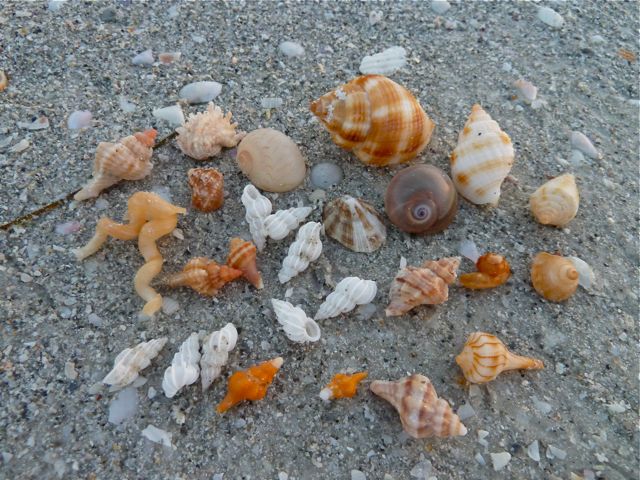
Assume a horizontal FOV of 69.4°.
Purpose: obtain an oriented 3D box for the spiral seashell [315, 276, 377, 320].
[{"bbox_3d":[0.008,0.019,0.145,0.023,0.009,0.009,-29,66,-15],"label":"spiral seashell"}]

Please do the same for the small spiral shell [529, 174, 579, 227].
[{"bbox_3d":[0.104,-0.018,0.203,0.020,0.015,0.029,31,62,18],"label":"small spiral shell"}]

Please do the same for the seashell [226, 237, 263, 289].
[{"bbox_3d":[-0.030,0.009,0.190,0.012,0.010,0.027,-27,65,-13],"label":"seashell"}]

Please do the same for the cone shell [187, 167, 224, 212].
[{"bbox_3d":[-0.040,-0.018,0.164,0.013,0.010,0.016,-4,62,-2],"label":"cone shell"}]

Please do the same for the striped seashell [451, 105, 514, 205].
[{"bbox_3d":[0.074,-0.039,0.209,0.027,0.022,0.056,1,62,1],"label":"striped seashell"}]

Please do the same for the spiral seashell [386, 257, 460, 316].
[{"bbox_3d":[0.033,0.014,0.145,0.031,0.013,0.016,-33,67,-16],"label":"spiral seashell"}]

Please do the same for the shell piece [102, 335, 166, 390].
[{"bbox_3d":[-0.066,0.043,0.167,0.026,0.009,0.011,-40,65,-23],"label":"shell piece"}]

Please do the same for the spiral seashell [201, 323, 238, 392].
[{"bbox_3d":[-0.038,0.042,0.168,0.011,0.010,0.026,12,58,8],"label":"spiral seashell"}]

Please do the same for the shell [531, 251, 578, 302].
[{"bbox_3d":[0.095,0.015,0.188,0.019,0.015,0.019,-15,62,-8],"label":"shell"}]

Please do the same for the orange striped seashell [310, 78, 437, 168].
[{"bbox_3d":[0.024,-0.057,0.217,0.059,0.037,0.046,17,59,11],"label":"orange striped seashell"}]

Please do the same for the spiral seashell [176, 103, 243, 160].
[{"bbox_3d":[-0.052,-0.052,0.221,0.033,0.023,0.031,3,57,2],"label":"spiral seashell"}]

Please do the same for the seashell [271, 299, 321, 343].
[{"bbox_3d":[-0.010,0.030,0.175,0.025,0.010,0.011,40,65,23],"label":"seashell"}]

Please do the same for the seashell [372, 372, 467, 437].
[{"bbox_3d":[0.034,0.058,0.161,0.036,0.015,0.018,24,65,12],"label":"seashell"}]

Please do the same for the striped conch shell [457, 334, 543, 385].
[{"bbox_3d":[0.052,0.035,0.134,0.025,0.013,0.015,5,62,2],"label":"striped conch shell"}]

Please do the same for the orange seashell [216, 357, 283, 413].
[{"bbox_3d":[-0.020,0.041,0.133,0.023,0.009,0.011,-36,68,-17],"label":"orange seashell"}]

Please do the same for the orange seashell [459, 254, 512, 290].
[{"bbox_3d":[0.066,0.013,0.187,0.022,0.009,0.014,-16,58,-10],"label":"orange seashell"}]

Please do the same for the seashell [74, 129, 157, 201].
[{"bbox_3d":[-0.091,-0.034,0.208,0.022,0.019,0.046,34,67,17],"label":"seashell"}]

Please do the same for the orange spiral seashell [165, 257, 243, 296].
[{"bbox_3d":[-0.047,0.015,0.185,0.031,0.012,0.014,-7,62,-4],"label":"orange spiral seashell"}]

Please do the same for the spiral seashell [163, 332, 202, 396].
[{"bbox_3d":[-0.040,0.037,0.136,0.009,0.008,0.020,12,63,6],"label":"spiral seashell"}]

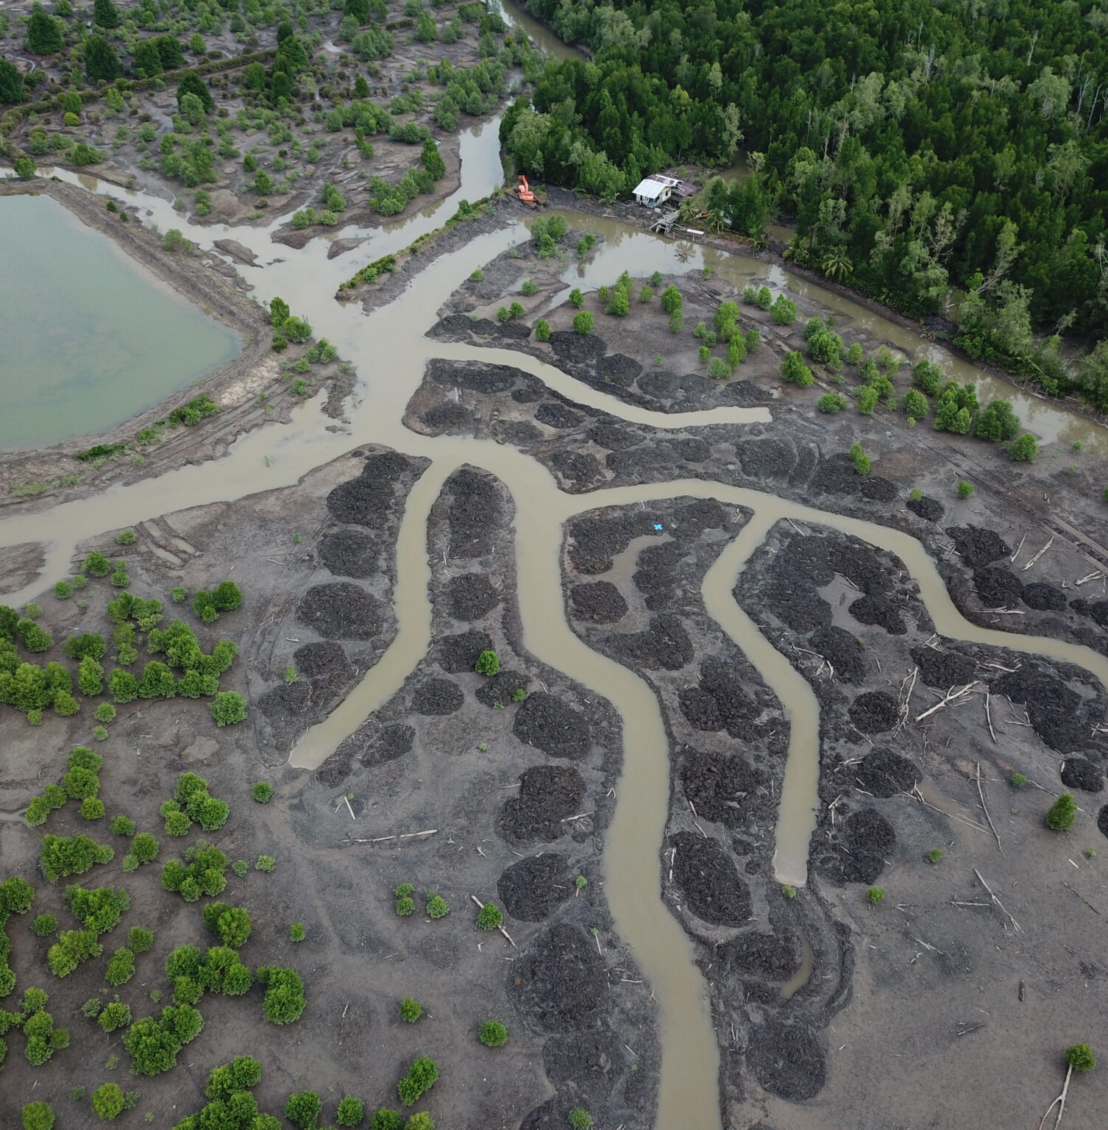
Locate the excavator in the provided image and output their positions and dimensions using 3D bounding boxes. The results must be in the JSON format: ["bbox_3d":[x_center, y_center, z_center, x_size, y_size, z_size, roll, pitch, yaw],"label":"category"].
[{"bbox_3d":[-6.149,-83.165,252.460,5.000,4.300,9.400,-25,48,-25],"label":"excavator"}]

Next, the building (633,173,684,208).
[{"bbox_3d":[23.493,-84.045,254.235,6.100,3.800,9.800,26,49,26],"label":"building"}]

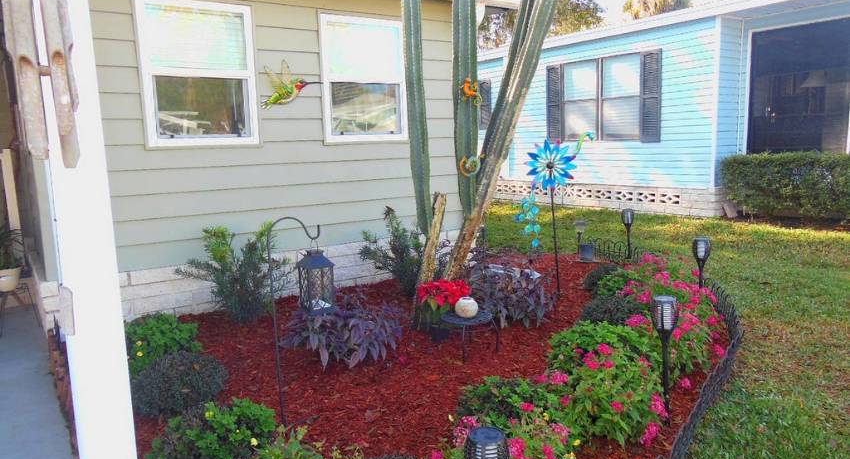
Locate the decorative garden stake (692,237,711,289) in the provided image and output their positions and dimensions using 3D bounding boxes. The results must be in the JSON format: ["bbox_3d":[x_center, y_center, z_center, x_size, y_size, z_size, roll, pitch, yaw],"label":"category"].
[{"bbox_3d":[1.881,0.351,4.176,0.122,0.620,0.122,2,9,24],"label":"decorative garden stake"}]

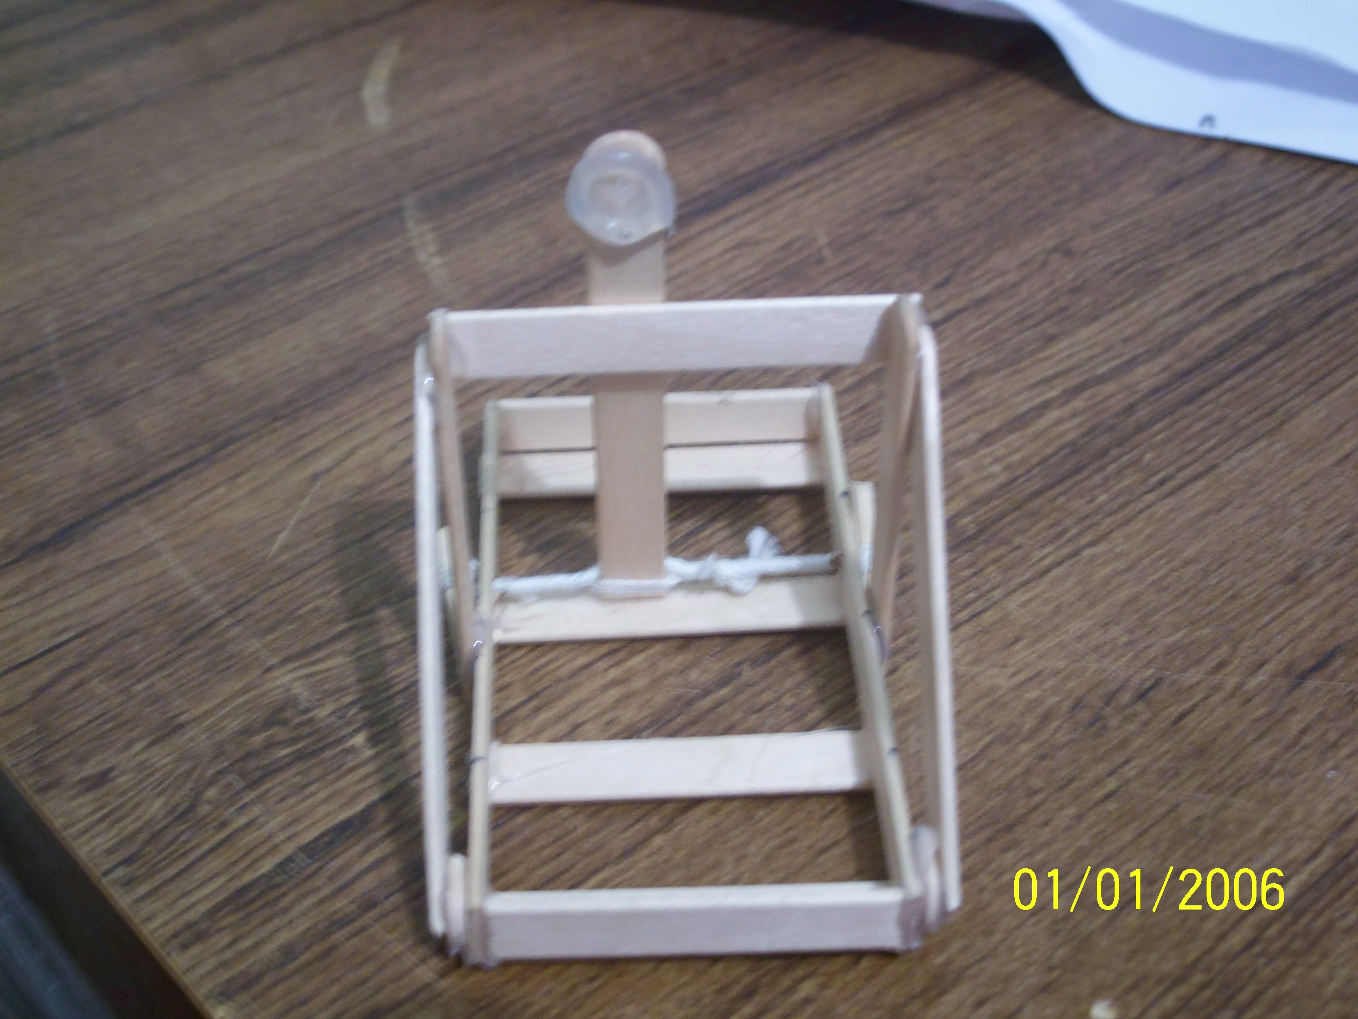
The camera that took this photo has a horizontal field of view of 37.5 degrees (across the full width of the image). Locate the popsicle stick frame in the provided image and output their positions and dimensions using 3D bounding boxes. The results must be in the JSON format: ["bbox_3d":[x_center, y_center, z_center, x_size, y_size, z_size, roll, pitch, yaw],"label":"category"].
[{"bbox_3d":[0.000,-0.003,0.281,0.069,0.068,0.110,-2,41,-2],"label":"popsicle stick frame"}]

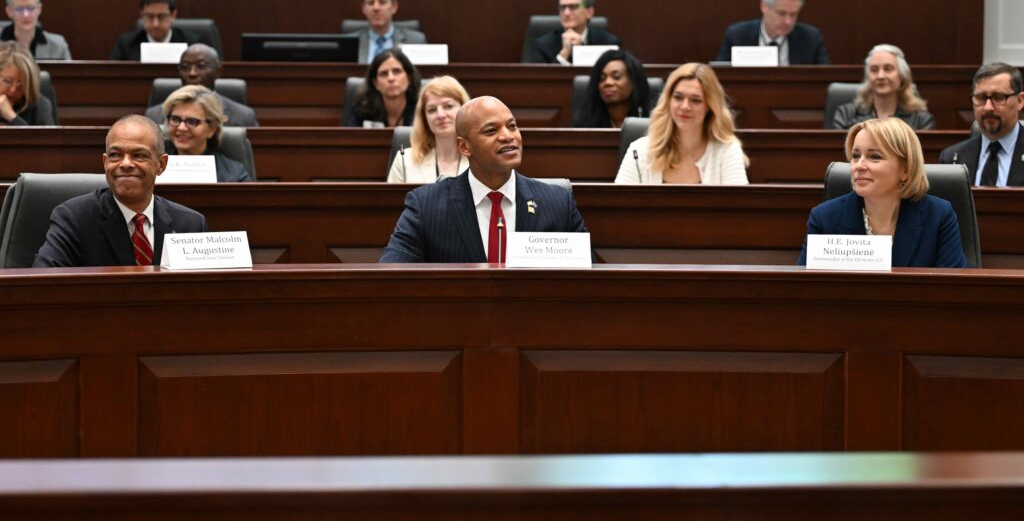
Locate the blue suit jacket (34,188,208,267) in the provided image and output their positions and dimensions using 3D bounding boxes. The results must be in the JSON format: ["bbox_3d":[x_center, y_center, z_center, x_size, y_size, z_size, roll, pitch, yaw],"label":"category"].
[{"bbox_3d":[-1.112,0.123,5.712,0.520,0.650,0.360,-1,3,-23],"label":"blue suit jacket"}]

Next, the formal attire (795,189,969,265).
[{"bbox_3d":[1.075,0.084,5.741,0.500,0.560,0.380,1,4,16],"label":"formal attire"}]

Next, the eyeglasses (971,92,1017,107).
[{"bbox_3d":[1.694,-0.565,6.920,0.143,0.046,0.140,3,11,34],"label":"eyeglasses"}]

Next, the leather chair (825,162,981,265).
[{"bbox_3d":[1.105,0.274,5.925,0.640,1.120,0.660,2,4,19],"label":"leather chair"}]

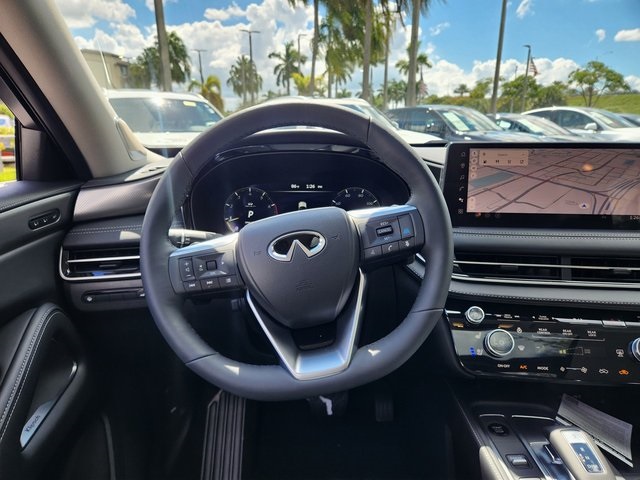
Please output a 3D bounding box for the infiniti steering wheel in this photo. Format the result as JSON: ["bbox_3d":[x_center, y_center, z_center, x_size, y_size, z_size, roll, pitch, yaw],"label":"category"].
[{"bbox_3d":[-0.029,0.011,0.532,0.378,0.367,0.090,-11,-7,-1],"label":"infiniti steering wheel"}]

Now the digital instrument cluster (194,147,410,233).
[{"bbox_3d":[-0.030,-0.065,0.700,0.365,0.155,0.065,0,-3,0],"label":"digital instrument cluster"}]

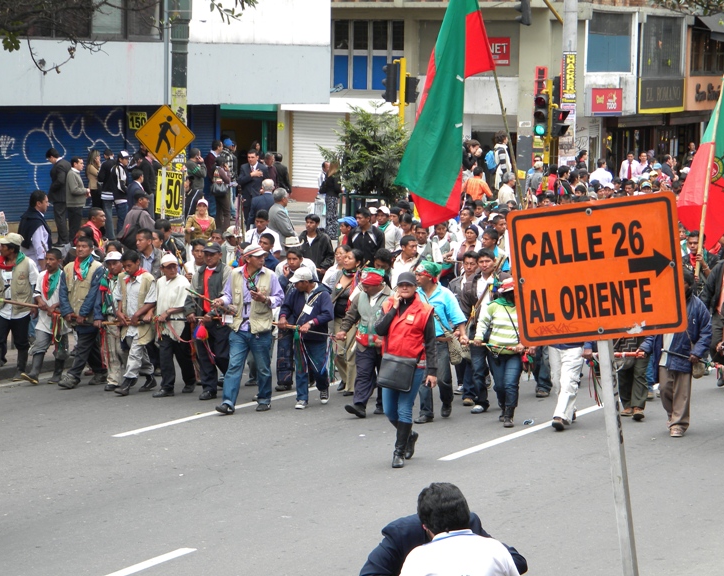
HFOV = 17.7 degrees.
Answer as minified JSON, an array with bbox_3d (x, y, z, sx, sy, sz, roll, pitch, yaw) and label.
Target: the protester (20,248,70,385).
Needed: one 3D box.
[{"bbox_3d":[-3.566,0.321,26.250,0.520,1.522,0.520,3,6,25],"label":"protester"}]

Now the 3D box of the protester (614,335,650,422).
[{"bbox_3d":[2.755,0.541,23.525,0.500,1.630,0.450,3,6,18],"label":"protester"}]

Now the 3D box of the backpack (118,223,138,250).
[{"bbox_3d":[-3.286,-0.715,33.000,0.200,0.420,0.300,-5,8,-45],"label":"backpack"}]

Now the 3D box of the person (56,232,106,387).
[{"bbox_3d":[-3.110,0.265,26.024,0.540,1.686,0.520,3,6,22],"label":"person"}]

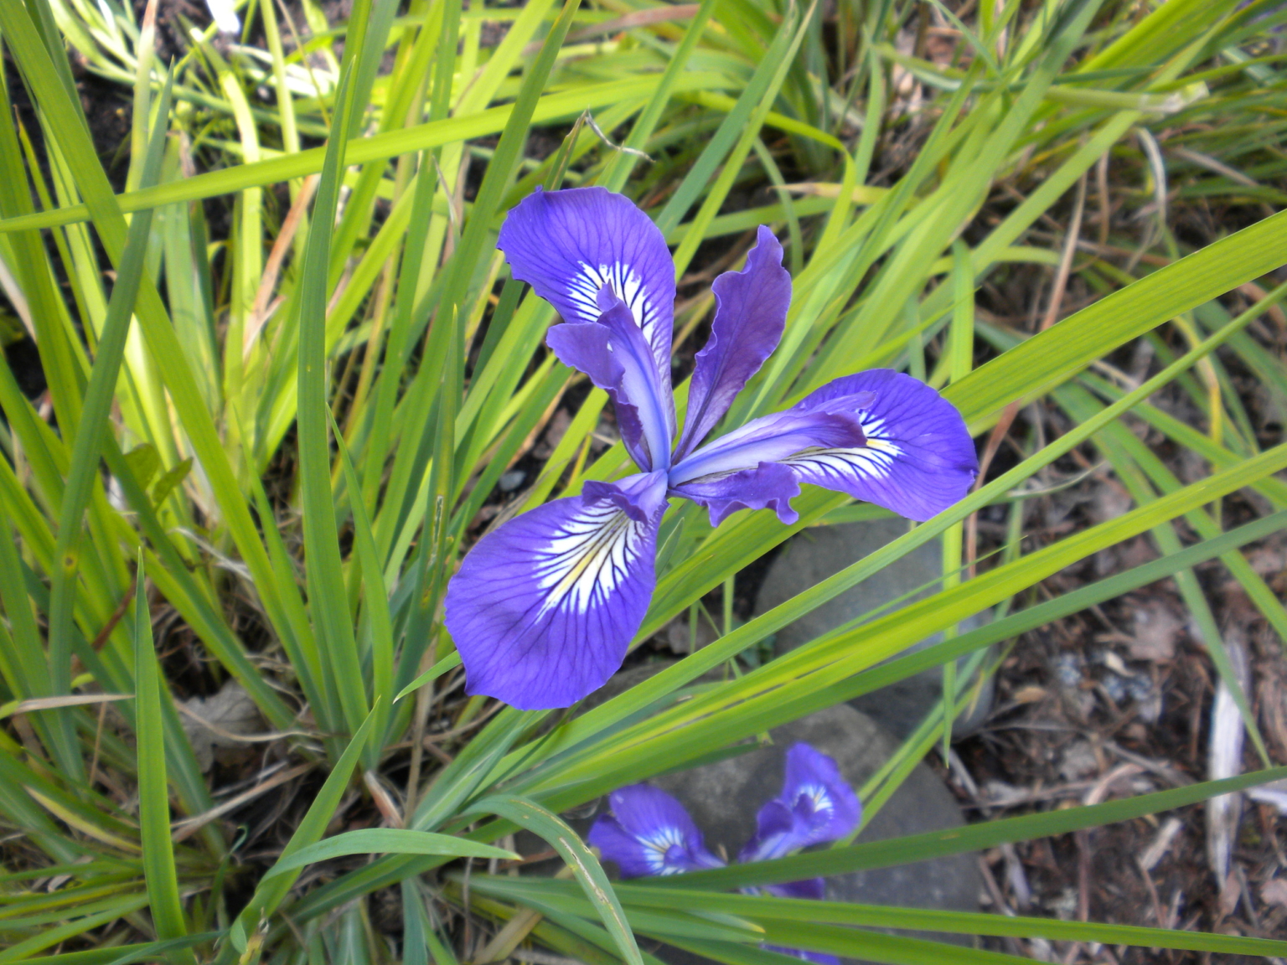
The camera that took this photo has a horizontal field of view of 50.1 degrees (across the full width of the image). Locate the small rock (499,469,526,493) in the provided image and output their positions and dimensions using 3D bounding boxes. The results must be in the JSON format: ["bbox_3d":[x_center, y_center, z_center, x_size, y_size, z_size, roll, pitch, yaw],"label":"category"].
[{"bbox_3d":[-0.069,-0.001,0.724,0.015,0.009,0.014,4,56,0],"label":"small rock"}]

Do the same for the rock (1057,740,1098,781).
[{"bbox_3d":[0.205,0.131,0.648,0.019,0.012,0.020,4,56,0],"label":"rock"}]

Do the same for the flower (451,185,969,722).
[{"bbox_3d":[0.012,-0.007,0.250,0.097,0.045,0.105,4,56,0],"label":"flower"}]

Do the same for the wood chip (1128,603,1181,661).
[{"bbox_3d":[0.255,0.074,0.687,0.026,0.015,0.033,4,56,0],"label":"wood chip"}]

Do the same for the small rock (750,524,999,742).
[{"bbox_3d":[0.109,0.068,0.663,0.116,0.070,0.118,4,56,0],"label":"small rock"}]

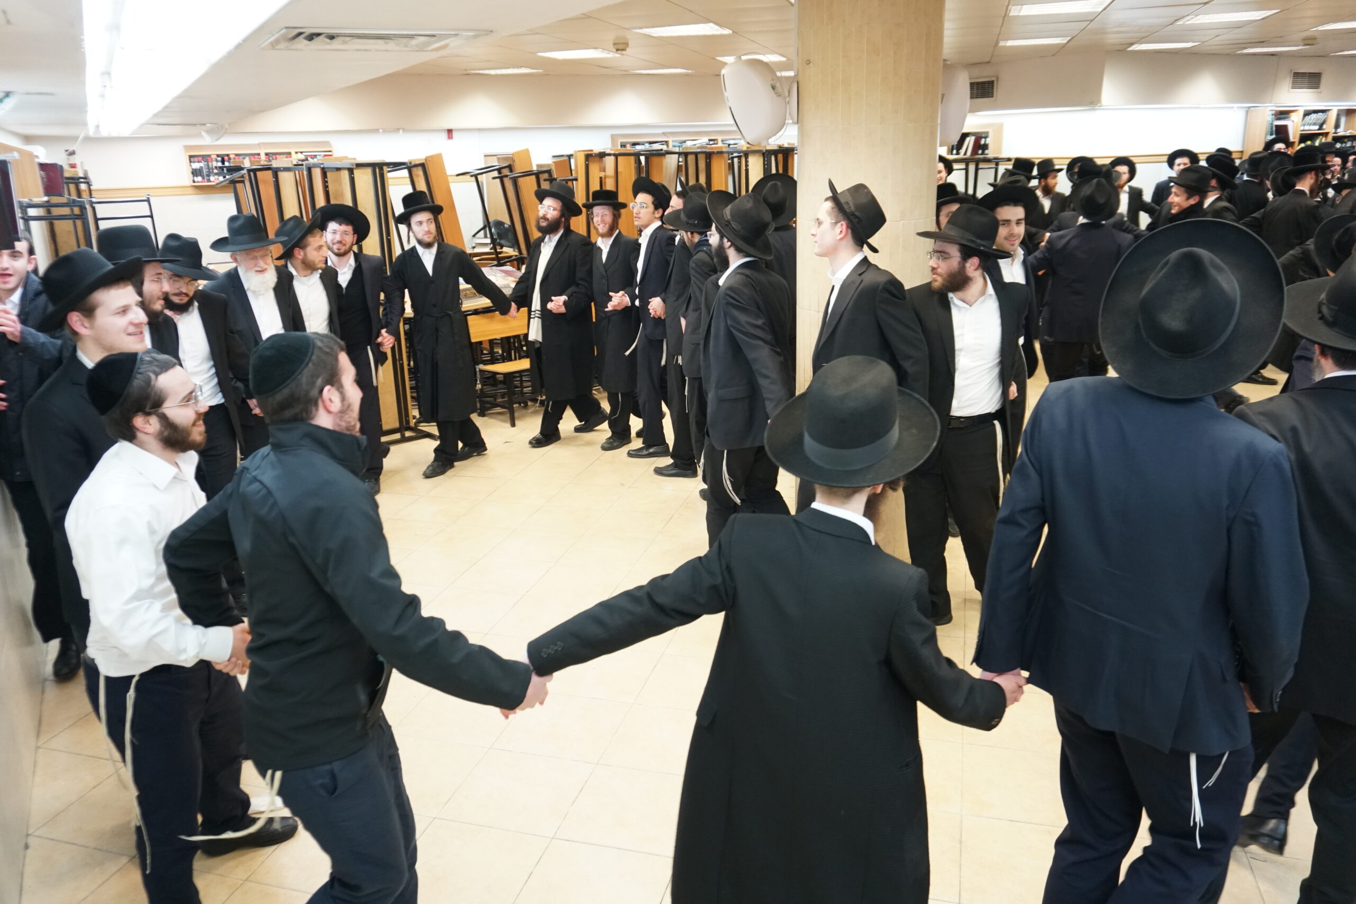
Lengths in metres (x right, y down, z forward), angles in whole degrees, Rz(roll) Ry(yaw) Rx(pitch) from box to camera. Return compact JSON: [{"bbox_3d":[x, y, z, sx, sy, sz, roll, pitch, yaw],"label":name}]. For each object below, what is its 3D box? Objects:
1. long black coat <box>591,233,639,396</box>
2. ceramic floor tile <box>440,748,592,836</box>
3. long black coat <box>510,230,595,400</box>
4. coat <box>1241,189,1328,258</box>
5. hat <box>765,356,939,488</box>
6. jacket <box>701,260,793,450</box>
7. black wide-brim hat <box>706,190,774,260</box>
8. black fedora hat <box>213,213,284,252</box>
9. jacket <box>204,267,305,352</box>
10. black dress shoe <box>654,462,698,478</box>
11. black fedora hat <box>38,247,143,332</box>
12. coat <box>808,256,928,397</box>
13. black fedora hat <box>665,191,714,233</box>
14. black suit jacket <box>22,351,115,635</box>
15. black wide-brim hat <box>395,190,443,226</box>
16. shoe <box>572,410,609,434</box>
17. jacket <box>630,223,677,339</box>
[{"bbox_3d":[-0.445,-0.967,7.104,0.480,1.120,0.330,6,18,22],"label":"long black coat"},{"bbox_3d":[-0.525,1.127,3.377,0.403,0.010,0.403,3,18,16],"label":"ceramic floor tile"},{"bbox_3d":[-0.885,-0.976,7.220,0.580,1.180,0.400,12,22,38],"label":"long black coat"},{"bbox_3d":[5.673,-1.916,9.494,0.700,1.060,0.420,12,22,38],"label":"coat"},{"bbox_3d":[0.331,-0.080,1.948,0.325,0.155,0.360,13,33,40],"label":"hat"},{"bbox_3d":[0.304,-0.423,4.370,0.370,0.790,0.480,5,18,19],"label":"jacket"},{"bbox_3d":[0.288,-0.964,4.170,0.370,0.145,0.340,47,34,12],"label":"black wide-brim hat"},{"bbox_3d":[-2.143,-1.093,5.086,0.380,0.140,0.350,14,29,42],"label":"black fedora hat"},{"bbox_3d":[-2.001,-0.510,4.880,0.340,0.750,0.540,14,23,42],"label":"jacket"},{"bbox_3d":[-0.013,0.088,6.582,0.295,0.105,0.105,3,17,15],"label":"black dress shoe"},{"bbox_3d":[-1.689,-0.483,2.872,0.360,0.140,0.330,-29,16,6],"label":"black fedora hat"},{"bbox_3d":[0.795,-0.422,4.250,0.400,0.770,0.520,-5,17,-10],"label":"coat"},{"bbox_3d":[0.111,-1.339,5.655,0.370,0.150,0.330,22,26,28],"label":"black fedora hat"},{"bbox_3d":[-1.618,0.108,3.000,0.370,0.800,0.480,-1,17,0],"label":"black suit jacket"},{"bbox_3d":[-1.647,-1.543,6.400,0.310,0.155,0.340,-14,10,3],"label":"black wide-brim hat"},{"bbox_3d":[-0.653,-0.226,7.600,0.285,0.115,0.105,-30,21,-4],"label":"shoe"},{"bbox_3d":[-0.149,-1.117,6.747,0.340,0.780,0.450,-11,19,-29],"label":"jacket"}]

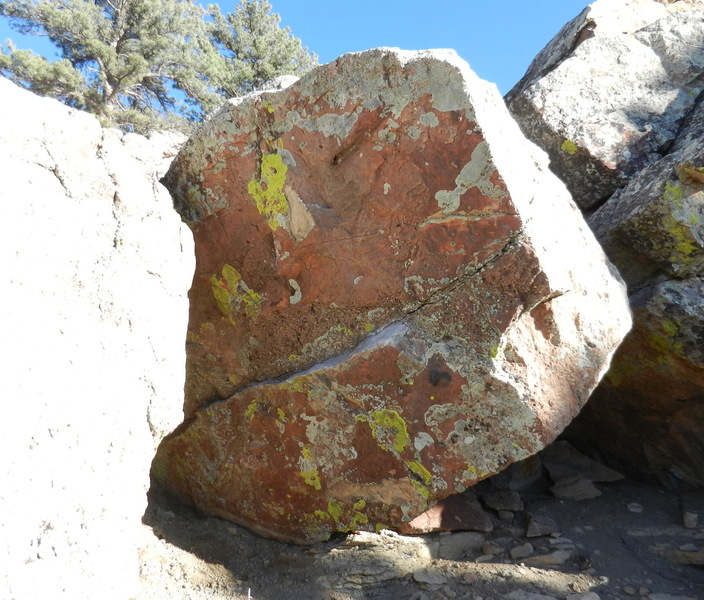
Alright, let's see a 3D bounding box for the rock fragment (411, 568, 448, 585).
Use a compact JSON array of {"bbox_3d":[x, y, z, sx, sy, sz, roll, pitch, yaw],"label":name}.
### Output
[{"bbox_3d":[0.396,1.412,2.950,0.170,0.040,0.120,0,-2,0],"label":"rock fragment"}]

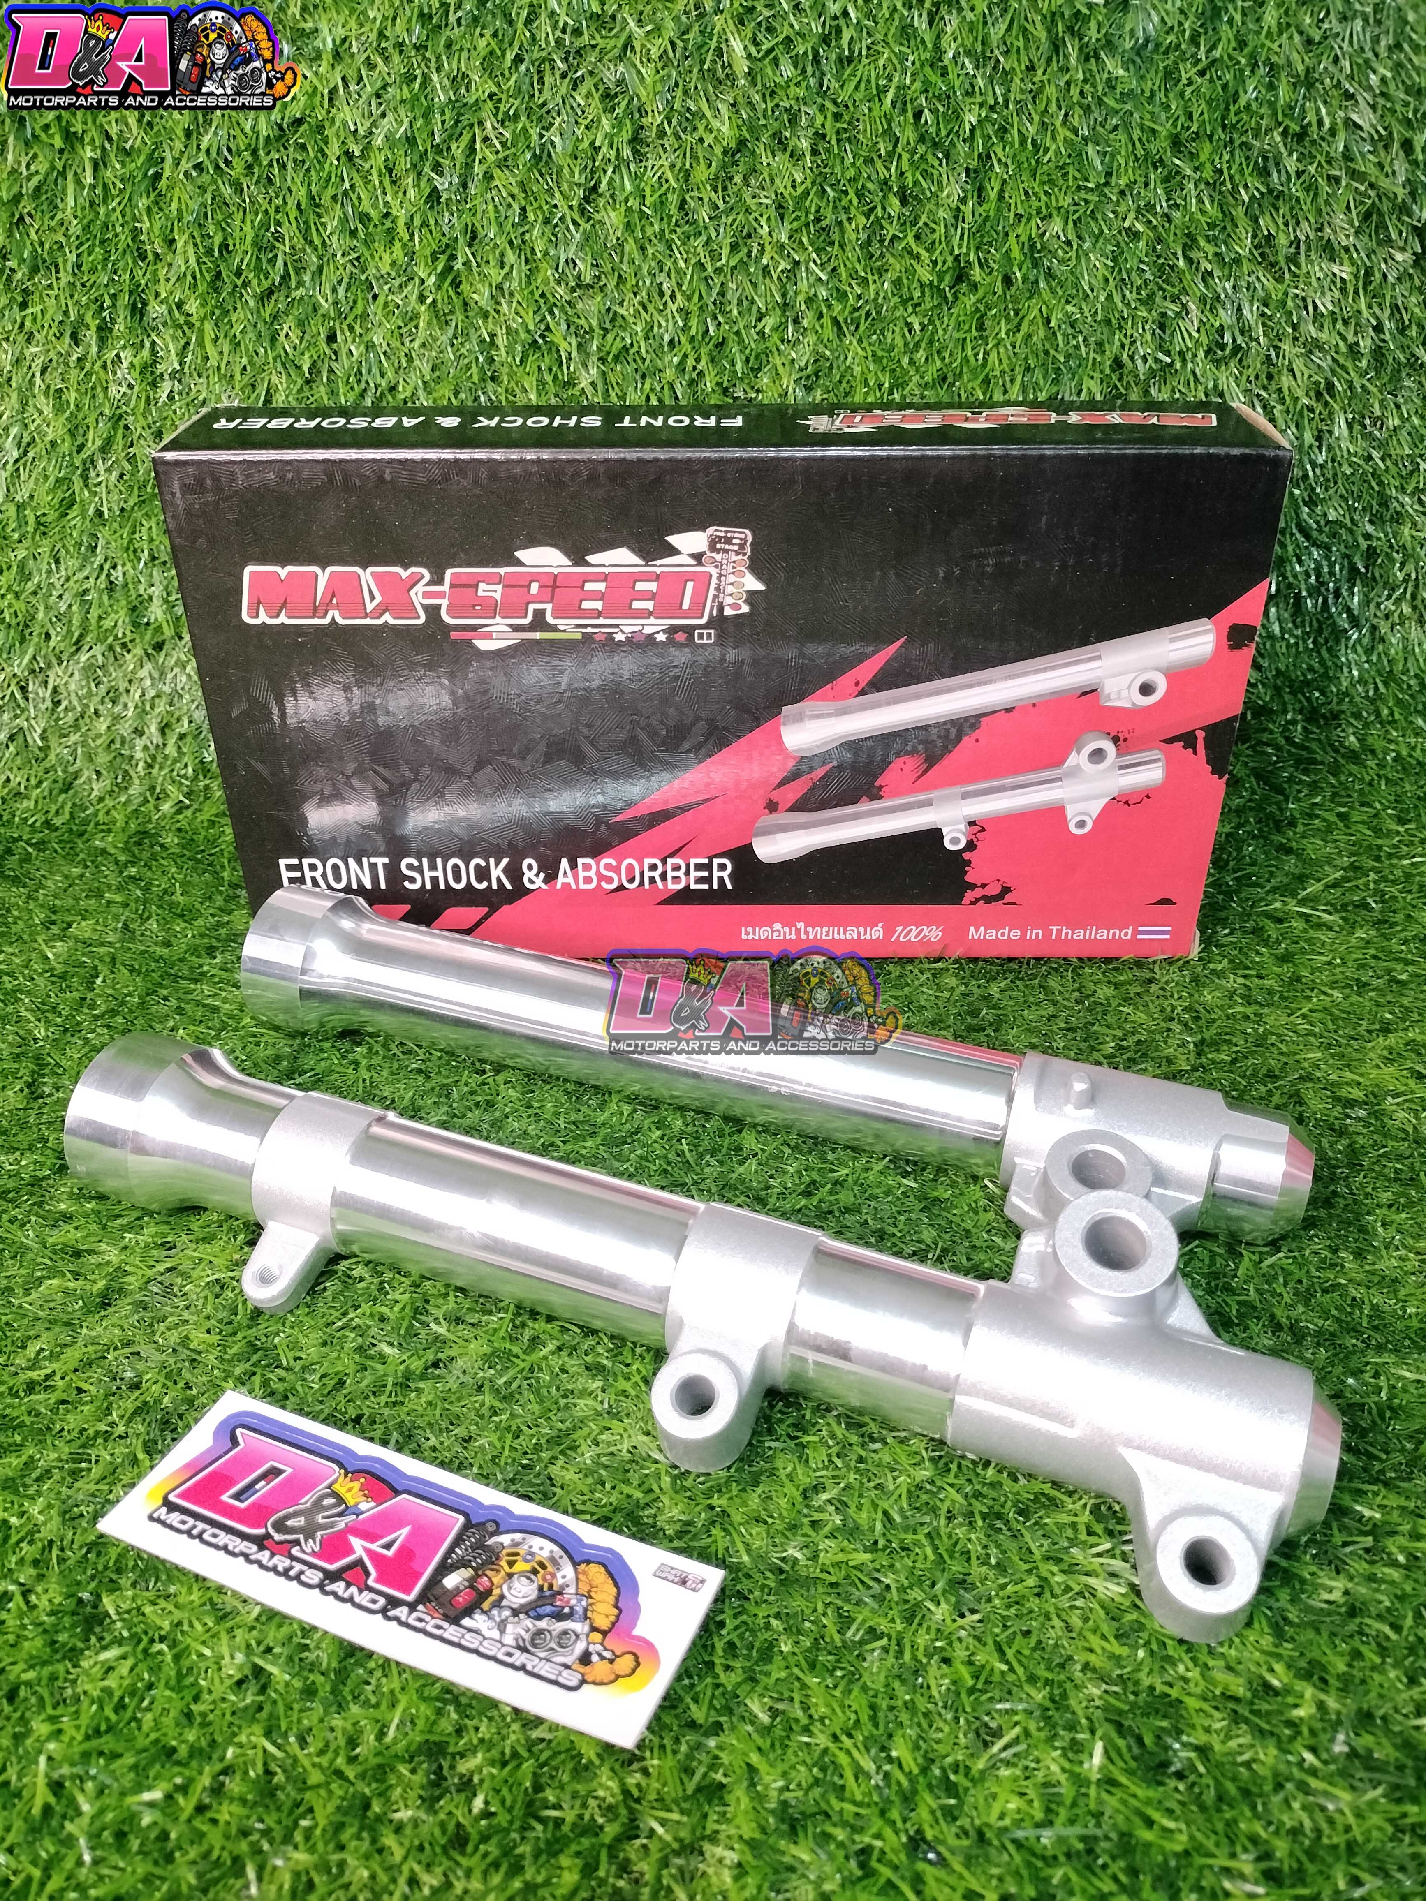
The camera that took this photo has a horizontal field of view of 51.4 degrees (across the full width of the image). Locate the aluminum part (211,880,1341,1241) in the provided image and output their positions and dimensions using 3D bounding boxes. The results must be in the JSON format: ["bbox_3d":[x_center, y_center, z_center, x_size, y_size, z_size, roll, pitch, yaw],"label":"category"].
[{"bbox_3d":[0.003,0.035,0.409,0.300,0.044,0.063,12,34,18],"label":"aluminum part"}]

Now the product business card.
[{"bbox_3d":[-0.065,0.126,0.313,0.127,0.003,0.042,12,32,20],"label":"product business card"}]

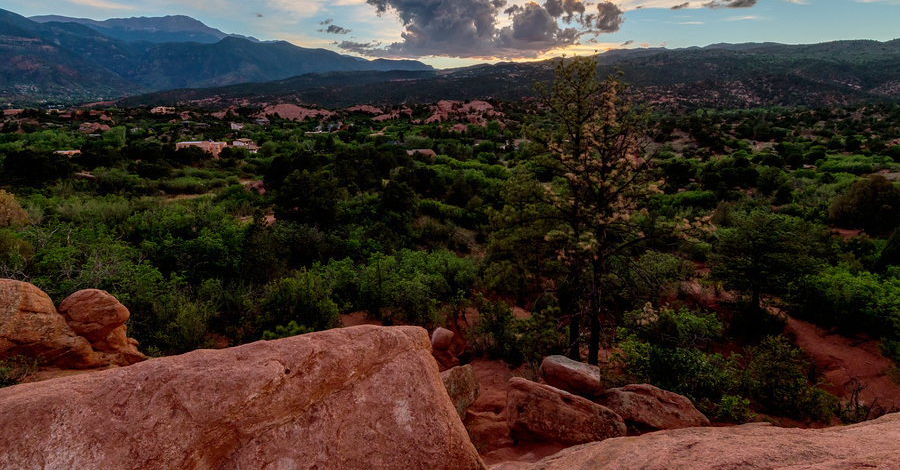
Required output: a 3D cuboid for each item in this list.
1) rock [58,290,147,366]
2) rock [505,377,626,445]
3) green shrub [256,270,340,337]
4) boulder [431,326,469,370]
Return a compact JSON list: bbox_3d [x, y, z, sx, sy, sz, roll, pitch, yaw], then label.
[{"bbox_3d":[-6.089,1.603,6.600,1.000,1.350,1.150,18,28,39],"label":"rock"},{"bbox_3d":[2.195,3.389,7.300,2.200,1.050,1.150,8,22,20],"label":"rock"},{"bbox_3d":[-4.626,2.200,11.500,2.511,2.034,2.385,-9,23,-23],"label":"green shrub"},{"bbox_3d":[-0.037,2.815,9.400,0.999,1.071,0.849,0,21,0],"label":"boulder"}]

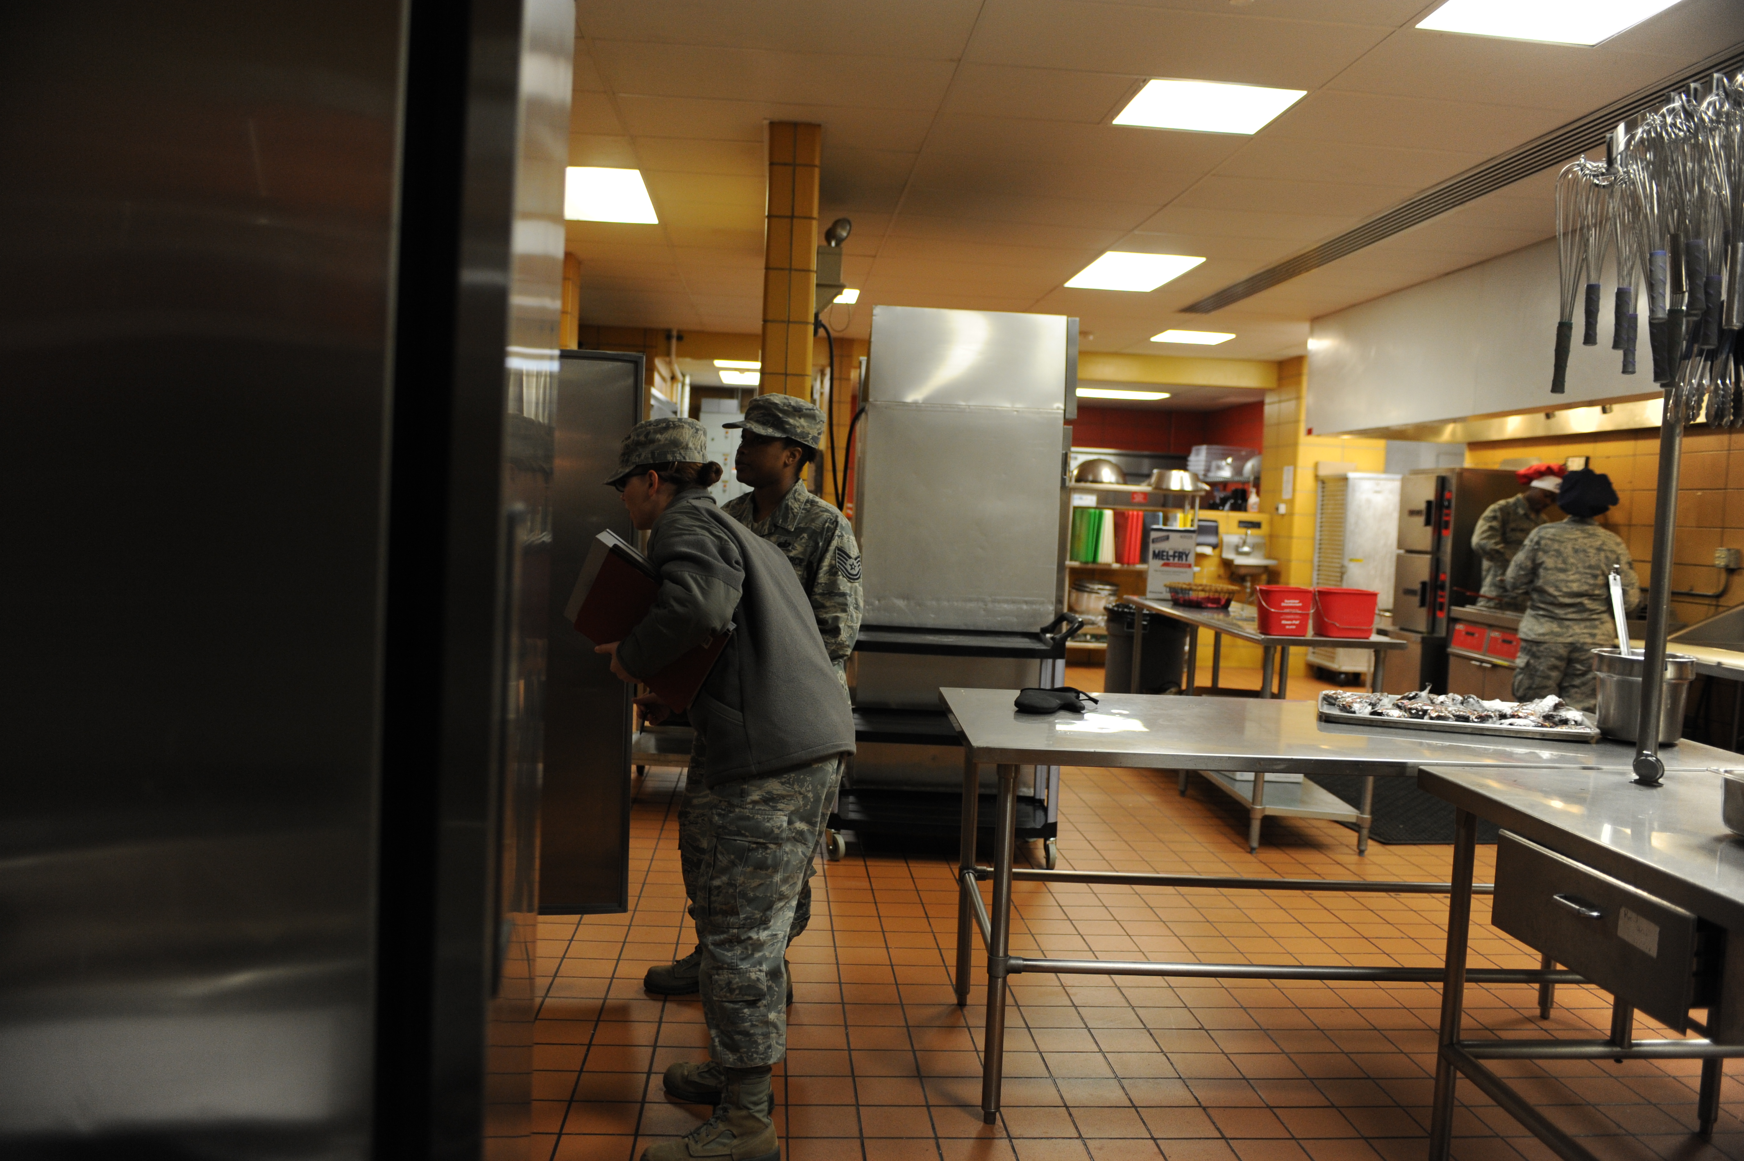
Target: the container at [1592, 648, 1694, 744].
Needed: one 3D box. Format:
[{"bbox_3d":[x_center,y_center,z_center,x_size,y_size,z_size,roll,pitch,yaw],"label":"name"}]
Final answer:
[{"bbox_3d":[1.899,0.289,3.338,0.250,0.205,0.250,2,3,-4],"label":"container"}]

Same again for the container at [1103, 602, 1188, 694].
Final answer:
[{"bbox_3d":[1.851,0.565,9.154,0.570,0.700,0.570,2,3,-4],"label":"container"}]

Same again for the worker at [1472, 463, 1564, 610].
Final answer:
[{"bbox_3d":[3.767,0.192,7.922,0.420,1.740,0.520,4,4,26],"label":"worker"}]

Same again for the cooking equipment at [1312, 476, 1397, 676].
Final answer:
[{"bbox_3d":[4.047,0.002,11.349,0.540,1.760,0.700,2,3,-4],"label":"cooking equipment"}]

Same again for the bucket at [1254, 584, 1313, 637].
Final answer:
[{"bbox_3d":[1.696,0.120,5.577,0.190,0.205,0.180,2,3,-4],"label":"bucket"}]

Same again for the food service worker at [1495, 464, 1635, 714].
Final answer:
[{"bbox_3d":[3.224,0.300,6.312,0.570,1.660,0.400,4,4,26],"label":"food service worker"}]

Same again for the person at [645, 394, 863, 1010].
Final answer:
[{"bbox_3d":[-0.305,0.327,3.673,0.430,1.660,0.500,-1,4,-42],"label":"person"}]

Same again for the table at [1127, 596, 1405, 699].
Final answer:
[{"bbox_3d":[1.757,0.610,6.605,0.595,0.887,2.300,2,3,-4],"label":"table"}]

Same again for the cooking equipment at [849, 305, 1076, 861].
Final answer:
[{"bbox_3d":[0.356,-0.037,6.011,0.860,2.130,0.740,2,3,-4],"label":"cooking equipment"}]

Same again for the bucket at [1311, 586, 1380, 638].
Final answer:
[{"bbox_3d":[1.945,0.129,5.596,0.230,0.205,0.180,2,3,-4],"label":"bucket"}]

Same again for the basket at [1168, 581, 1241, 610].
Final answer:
[{"bbox_3d":[1.743,0.085,7.150,0.380,0.116,0.280,3,3,16],"label":"basket"}]

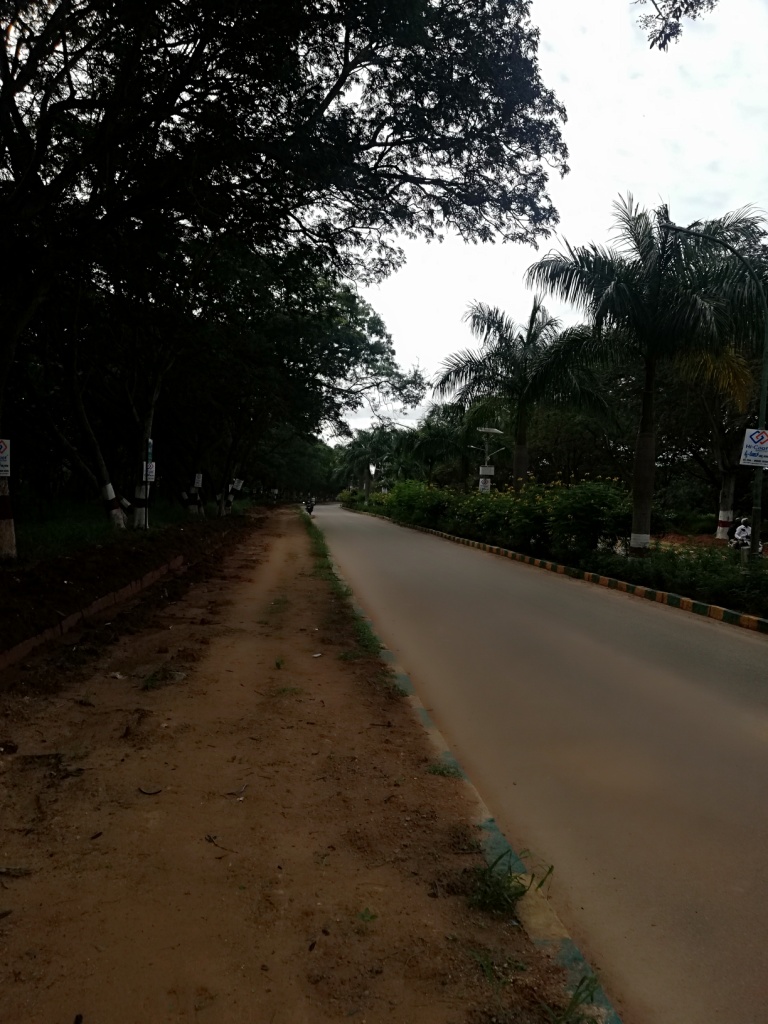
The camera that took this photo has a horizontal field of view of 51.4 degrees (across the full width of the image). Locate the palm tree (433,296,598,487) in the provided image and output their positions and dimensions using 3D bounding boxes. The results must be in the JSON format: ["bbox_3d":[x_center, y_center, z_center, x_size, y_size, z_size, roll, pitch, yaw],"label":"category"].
[{"bbox_3d":[4.880,-3.350,28.900,6.100,8.900,6.000,2,1,0],"label":"palm tree"}]

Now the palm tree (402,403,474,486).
[{"bbox_3d":[3.070,-2.800,44.500,4.400,6.900,4.400,2,1,0],"label":"palm tree"}]

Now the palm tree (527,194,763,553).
[{"bbox_3d":[6.500,-3.200,19.900,6.000,9.300,6.000,2,1,0],"label":"palm tree"}]

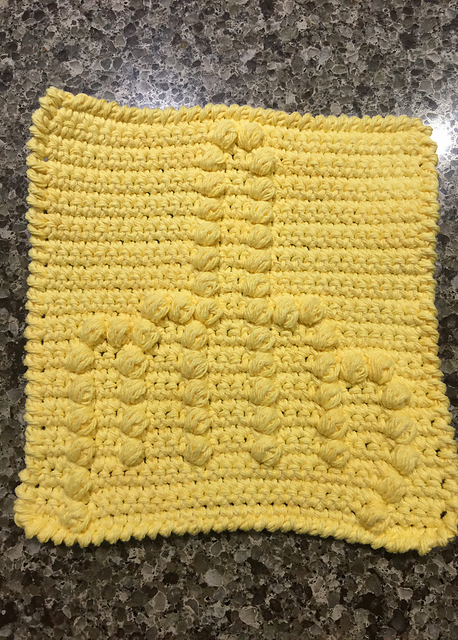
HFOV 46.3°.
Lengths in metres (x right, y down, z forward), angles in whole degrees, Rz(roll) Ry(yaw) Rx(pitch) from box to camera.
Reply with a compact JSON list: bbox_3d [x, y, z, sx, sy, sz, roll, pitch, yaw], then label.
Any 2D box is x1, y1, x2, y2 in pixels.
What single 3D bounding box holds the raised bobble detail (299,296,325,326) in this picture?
[{"bbox_3d":[0.046,-0.005,0.296,0.014,0.010,0.016,0,78,0],"label":"raised bobble detail"}]

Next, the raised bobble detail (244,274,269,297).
[{"bbox_3d":[0.015,-0.019,0.303,0.014,0.009,0.014,0,81,0],"label":"raised bobble detail"}]

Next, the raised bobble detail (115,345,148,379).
[{"bbox_3d":[-0.052,0.022,0.283,0.016,0.009,0.016,0,81,0],"label":"raised bobble detail"}]

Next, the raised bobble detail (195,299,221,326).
[{"bbox_3d":[-0.011,-0.004,0.294,0.013,0.008,0.015,0,81,0],"label":"raised bobble detail"}]

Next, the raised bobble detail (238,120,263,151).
[{"bbox_3d":[0.013,-0.109,0.317,0.015,0.010,0.017,0,78,0],"label":"raised bobble detail"}]

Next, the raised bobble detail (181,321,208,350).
[{"bbox_3d":[-0.019,0.009,0.299,0.015,0.009,0.016,0,81,0],"label":"raised bobble detail"}]

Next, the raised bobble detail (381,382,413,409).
[{"bbox_3d":[0.088,0.040,0.281,0.015,0.009,0.014,0,81,0],"label":"raised bobble detail"}]

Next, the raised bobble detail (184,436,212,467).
[{"bbox_3d":[-0.016,0.069,0.282,0.015,0.008,0.015,0,81,0],"label":"raised bobble detail"}]

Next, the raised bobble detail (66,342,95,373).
[{"bbox_3d":[-0.082,0.021,0.297,0.016,0.009,0.016,0,81,0],"label":"raised bobble detail"}]

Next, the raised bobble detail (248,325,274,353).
[{"bbox_3d":[0.018,0.011,0.298,0.014,0.009,0.014,0,81,0],"label":"raised bobble detail"}]

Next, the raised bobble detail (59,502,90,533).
[{"bbox_3d":[-0.077,0.099,0.269,0.015,0.009,0.015,0,78,0],"label":"raised bobble detail"}]

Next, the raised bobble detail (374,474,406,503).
[{"bbox_3d":[0.084,0.088,0.279,0.015,0.008,0.014,0,81,0],"label":"raised bobble detail"}]

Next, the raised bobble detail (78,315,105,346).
[{"bbox_3d":[-0.075,0.007,0.294,0.014,0.010,0.015,0,78,0],"label":"raised bobble detail"}]

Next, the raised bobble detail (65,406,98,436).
[{"bbox_3d":[-0.080,0.055,0.291,0.017,0.009,0.016,0,81,0],"label":"raised bobble detail"}]

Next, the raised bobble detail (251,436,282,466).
[{"bbox_3d":[0.019,0.068,0.276,0.015,0.009,0.015,0,78,0],"label":"raised bobble detail"}]

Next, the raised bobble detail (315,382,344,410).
[{"bbox_3d":[0.055,0.042,0.293,0.015,0.009,0.015,0,81,0],"label":"raised bobble detail"}]

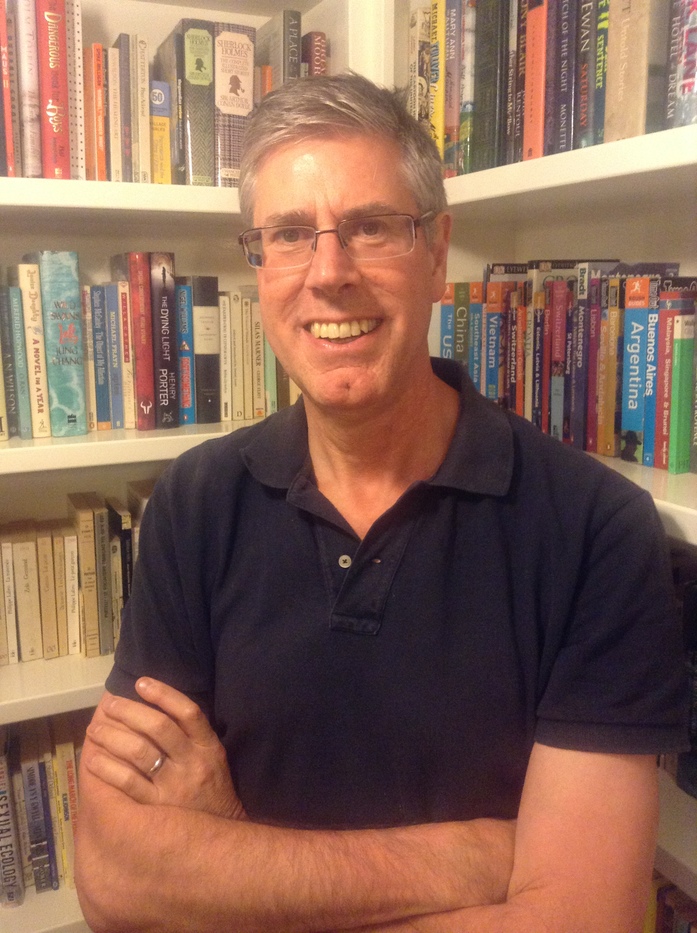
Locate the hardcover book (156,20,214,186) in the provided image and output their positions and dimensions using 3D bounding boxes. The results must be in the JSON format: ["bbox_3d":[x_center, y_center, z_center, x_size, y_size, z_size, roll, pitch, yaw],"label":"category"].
[{"bbox_3d":[-0.233,-0.502,1.280,0.042,0.223,0.150,-5,12,-25],"label":"hardcover book"}]

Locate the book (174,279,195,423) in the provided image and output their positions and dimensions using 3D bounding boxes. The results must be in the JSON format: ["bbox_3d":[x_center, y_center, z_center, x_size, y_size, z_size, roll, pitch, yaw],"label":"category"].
[{"bbox_3d":[-0.262,-0.170,1.337,0.023,0.198,0.129,-5,12,-25],"label":"book"}]

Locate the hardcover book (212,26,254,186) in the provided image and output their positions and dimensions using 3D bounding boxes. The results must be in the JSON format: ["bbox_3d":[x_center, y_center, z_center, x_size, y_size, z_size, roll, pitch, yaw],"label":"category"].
[{"bbox_3d":[-0.184,-0.498,1.275,0.059,0.222,0.148,-5,12,-24],"label":"hardcover book"}]

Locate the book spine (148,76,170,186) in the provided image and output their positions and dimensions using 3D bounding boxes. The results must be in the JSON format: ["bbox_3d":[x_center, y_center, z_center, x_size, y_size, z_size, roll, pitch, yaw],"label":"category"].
[{"bbox_3d":[-0.278,-0.454,1.253,0.034,0.146,0.100,-5,12,-24],"label":"book spine"}]

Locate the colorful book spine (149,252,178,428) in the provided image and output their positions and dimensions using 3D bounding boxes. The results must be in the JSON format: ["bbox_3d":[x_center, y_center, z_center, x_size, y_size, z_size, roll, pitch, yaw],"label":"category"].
[{"bbox_3d":[-0.286,-0.185,1.299,0.032,0.240,0.158,-5,12,-24],"label":"colorful book spine"}]

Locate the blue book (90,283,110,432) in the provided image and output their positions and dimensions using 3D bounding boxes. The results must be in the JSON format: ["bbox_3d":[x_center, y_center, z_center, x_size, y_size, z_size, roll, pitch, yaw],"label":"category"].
[{"bbox_3d":[-0.370,-0.159,1.287,0.019,0.197,0.129,-5,12,-25],"label":"blue book"}]

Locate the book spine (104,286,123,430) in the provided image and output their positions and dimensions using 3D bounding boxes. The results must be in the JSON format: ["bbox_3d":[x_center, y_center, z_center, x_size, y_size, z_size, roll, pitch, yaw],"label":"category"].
[{"bbox_3d":[-0.349,-0.161,1.286,0.019,0.199,0.128,-5,12,-24],"label":"book spine"}]

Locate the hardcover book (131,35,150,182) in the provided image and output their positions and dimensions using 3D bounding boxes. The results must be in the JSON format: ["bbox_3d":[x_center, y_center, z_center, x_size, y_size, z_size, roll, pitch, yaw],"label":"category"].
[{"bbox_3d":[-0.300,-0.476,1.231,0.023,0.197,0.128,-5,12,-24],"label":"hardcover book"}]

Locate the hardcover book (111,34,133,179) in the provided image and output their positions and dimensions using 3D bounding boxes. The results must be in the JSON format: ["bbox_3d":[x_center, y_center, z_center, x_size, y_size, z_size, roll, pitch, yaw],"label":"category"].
[{"bbox_3d":[-0.318,-0.474,1.224,0.014,0.197,0.128,-5,12,-24],"label":"hardcover book"}]

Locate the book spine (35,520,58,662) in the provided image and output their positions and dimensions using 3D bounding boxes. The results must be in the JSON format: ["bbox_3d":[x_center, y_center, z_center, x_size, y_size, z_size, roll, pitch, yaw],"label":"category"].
[{"bbox_3d":[-0.447,0.179,1.304,0.020,0.178,0.111,-5,12,-24],"label":"book spine"}]

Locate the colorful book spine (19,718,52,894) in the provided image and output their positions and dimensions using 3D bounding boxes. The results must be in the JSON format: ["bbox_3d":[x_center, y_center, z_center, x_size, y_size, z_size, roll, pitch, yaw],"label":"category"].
[{"bbox_3d":[-0.474,0.512,1.336,0.021,0.200,0.130,-5,12,-24],"label":"colorful book spine"}]

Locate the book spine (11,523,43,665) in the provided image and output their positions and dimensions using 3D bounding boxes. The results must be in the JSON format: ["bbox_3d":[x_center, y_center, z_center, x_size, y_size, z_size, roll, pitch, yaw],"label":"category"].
[{"bbox_3d":[-0.484,0.185,1.326,0.030,0.177,0.116,-5,12,-25],"label":"book spine"}]

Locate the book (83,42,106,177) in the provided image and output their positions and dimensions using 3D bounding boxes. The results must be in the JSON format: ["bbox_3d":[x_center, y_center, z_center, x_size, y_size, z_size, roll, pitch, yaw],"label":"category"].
[{"bbox_3d":[-0.345,-0.461,1.201,0.013,0.179,0.112,-5,12,-24],"label":"book"}]

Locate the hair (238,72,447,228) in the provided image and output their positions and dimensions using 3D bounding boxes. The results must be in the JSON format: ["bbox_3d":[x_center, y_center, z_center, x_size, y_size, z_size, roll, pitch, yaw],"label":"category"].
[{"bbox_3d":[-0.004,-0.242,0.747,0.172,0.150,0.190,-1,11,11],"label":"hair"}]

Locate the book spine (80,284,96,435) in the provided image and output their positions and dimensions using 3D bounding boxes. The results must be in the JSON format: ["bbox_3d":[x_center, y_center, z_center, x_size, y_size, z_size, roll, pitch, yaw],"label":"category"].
[{"bbox_3d":[-0.384,-0.158,1.281,0.011,0.198,0.129,-5,12,-25],"label":"book spine"}]

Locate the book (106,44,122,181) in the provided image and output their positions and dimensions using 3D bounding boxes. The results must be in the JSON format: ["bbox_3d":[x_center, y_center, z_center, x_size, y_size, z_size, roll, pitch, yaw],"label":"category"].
[{"bbox_3d":[-0.327,-0.462,1.210,0.015,0.178,0.112,-5,12,-24],"label":"book"}]

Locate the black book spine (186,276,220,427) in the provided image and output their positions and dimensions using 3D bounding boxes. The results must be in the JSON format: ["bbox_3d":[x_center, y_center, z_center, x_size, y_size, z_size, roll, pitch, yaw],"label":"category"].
[{"bbox_3d":[-0.233,-0.178,1.349,0.036,0.210,0.133,-5,12,-25],"label":"black book spine"}]

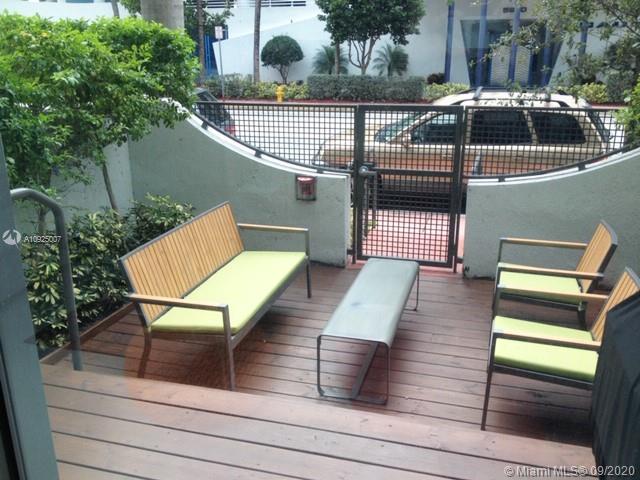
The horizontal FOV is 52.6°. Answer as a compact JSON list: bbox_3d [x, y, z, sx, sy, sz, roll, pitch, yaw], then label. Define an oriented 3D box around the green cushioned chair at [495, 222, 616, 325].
[{"bbox_3d":[1.632,0.289,4.597,0.712,0.776,0.660,5,17,16],"label":"green cushioned chair"}]

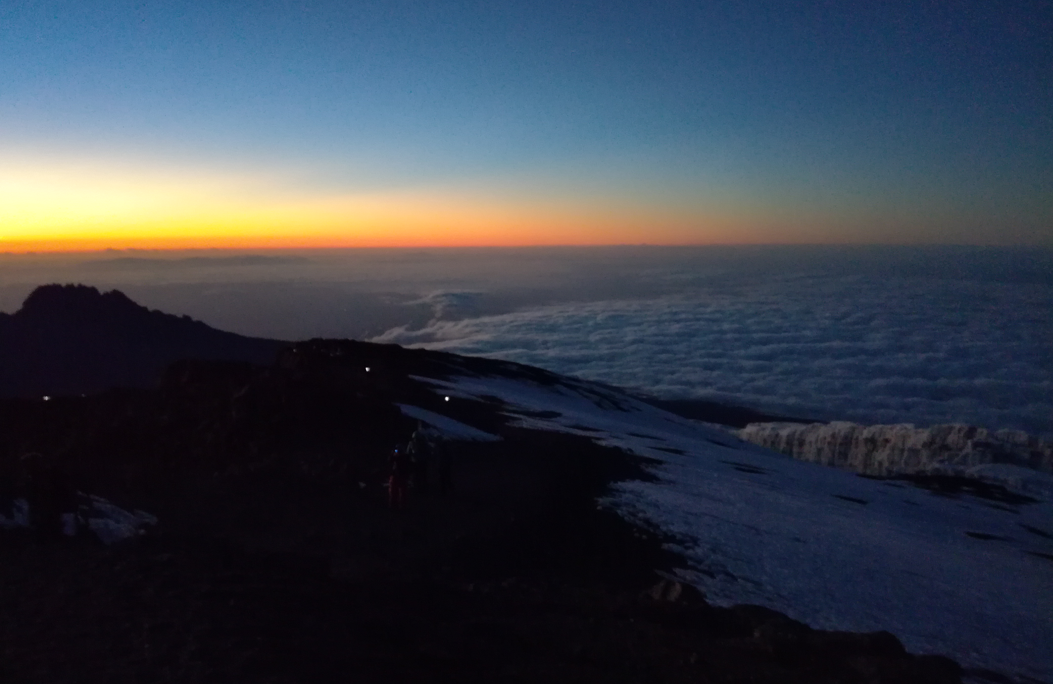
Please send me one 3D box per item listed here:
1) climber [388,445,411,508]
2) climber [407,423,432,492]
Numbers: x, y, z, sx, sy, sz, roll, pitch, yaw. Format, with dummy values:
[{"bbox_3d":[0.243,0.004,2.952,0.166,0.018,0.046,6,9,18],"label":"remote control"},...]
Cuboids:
[{"bbox_3d":[-3.395,3.581,21.704,0.600,1.760,0.450,0,9,3],"label":"climber"},{"bbox_3d":[-2.921,3.264,22.514,0.620,1.820,0.480,1,9,7],"label":"climber"}]

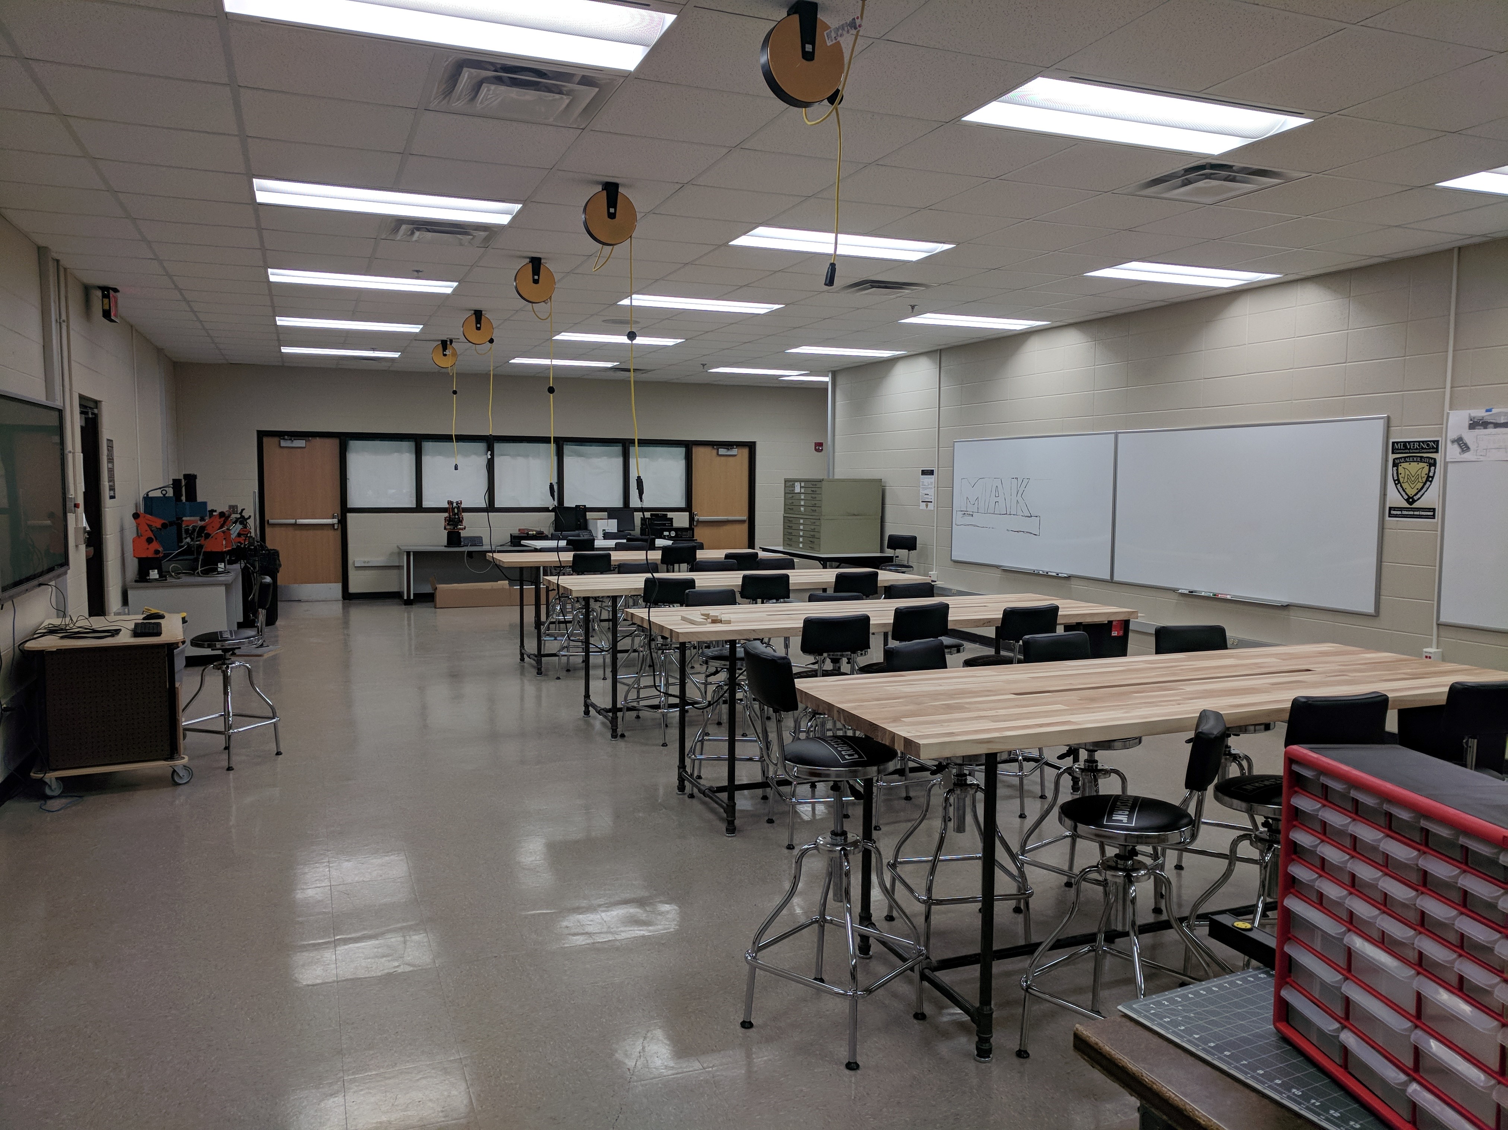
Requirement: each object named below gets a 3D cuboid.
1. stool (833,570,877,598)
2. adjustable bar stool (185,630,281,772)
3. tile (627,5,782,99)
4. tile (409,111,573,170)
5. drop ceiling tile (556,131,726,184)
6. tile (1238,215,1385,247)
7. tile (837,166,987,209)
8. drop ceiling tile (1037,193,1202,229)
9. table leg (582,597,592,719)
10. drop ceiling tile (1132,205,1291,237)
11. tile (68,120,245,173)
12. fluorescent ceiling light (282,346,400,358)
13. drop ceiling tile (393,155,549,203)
[{"bbox_3d":[0.561,0.534,7.409,0.420,1.030,0.470,-1,5,-22],"label":"stool"},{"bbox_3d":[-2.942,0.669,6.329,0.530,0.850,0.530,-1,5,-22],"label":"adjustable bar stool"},{"bbox_3d":[-0.018,-1.603,3.565,0.600,0.018,0.600,-1,5,-22],"label":"tile"},{"bbox_3d":[-1.030,-1.684,4.481,0.605,0.020,0.605,-1,5,-22],"label":"tile"},{"bbox_3d":[-0.465,-1.697,4.701,0.600,0.020,0.600,-1,5,-22],"label":"drop ceiling tile"},{"bbox_3d":[2.934,-1.775,6.050,0.600,0.020,0.600,-1,5,-22],"label":"tile"},{"bbox_3d":[0.667,-1.725,5.159,0.605,0.020,0.605,-1,5,-22],"label":"tile"},{"bbox_3d":[1.799,-1.746,5.593,0.600,0.020,0.600,-1,5,-21],"label":"drop ceiling tile"},{"bbox_3d":[-1.098,0.571,7.447,0.050,0.868,0.050,-1,5,-22],"label":"table leg"},{"bbox_3d":[2.366,-1.760,5.816,0.600,0.018,0.600,-1,5,-22],"label":"drop ceiling tile"},{"bbox_3d":[-2.394,-1.701,4.595,0.600,0.020,0.600,-1,5,-21],"label":"tile"},{"bbox_3d":[-4.467,-2.332,12.268,1.200,0.060,0.600,-1,5,-22],"label":"fluorescent ceiling light"},{"bbox_3d":[-1.257,-1.728,5.028,0.603,0.024,0.603,-1,5,-22],"label":"drop ceiling tile"}]

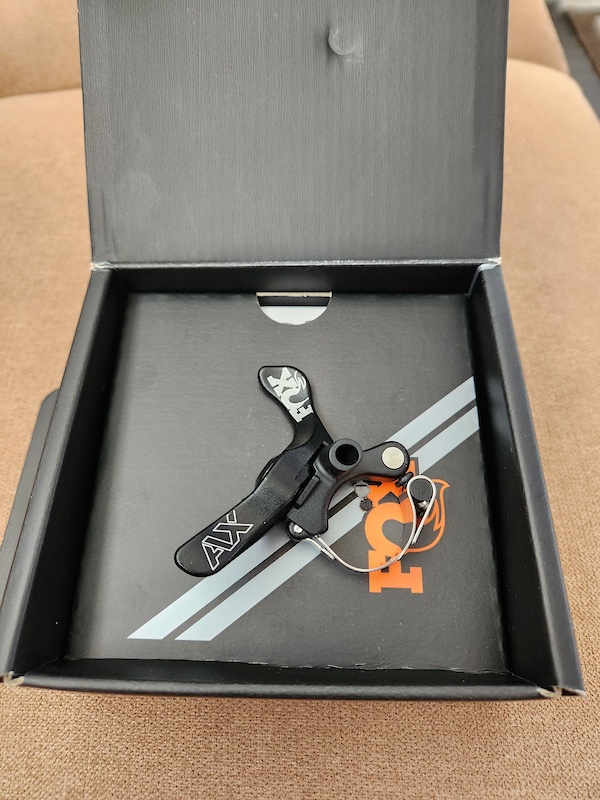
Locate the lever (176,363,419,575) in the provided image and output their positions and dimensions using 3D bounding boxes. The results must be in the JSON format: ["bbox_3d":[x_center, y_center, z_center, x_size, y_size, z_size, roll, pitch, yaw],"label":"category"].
[{"bbox_3d":[0.001,0.028,0.153,0.067,0.027,0.069,27,70,13],"label":"lever"}]

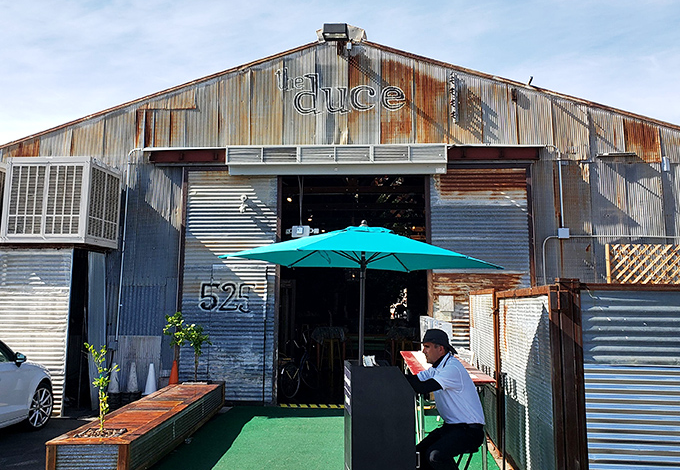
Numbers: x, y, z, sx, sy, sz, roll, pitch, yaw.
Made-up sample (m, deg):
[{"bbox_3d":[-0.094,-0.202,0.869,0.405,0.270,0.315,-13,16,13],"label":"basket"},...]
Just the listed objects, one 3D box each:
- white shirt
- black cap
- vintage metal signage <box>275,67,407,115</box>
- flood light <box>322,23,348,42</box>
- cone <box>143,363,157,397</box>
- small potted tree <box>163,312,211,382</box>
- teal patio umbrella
[{"bbox_3d":[0.822,1.142,3.800,0.460,0.520,0.470,-12,-8,1],"label":"white shirt"},{"bbox_3d":[0.735,0.803,3.850,0.300,0.180,0.210,7,-7,3],"label":"black cap"},{"bbox_3d":[0.009,-2.451,8.691,2.240,0.870,0.130,0,-8,2],"label":"vintage metal signage"},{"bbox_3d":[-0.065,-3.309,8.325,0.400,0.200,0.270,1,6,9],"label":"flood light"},{"bbox_3d":[-2.951,2.258,7.954,0.270,0.470,0.270,0,-8,2],"label":"cone"},{"bbox_3d":[-2.314,1.696,7.699,0.680,1.020,0.600,0,-8,2],"label":"small potted tree"},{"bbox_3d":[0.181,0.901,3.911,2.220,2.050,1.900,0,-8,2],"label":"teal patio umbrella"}]

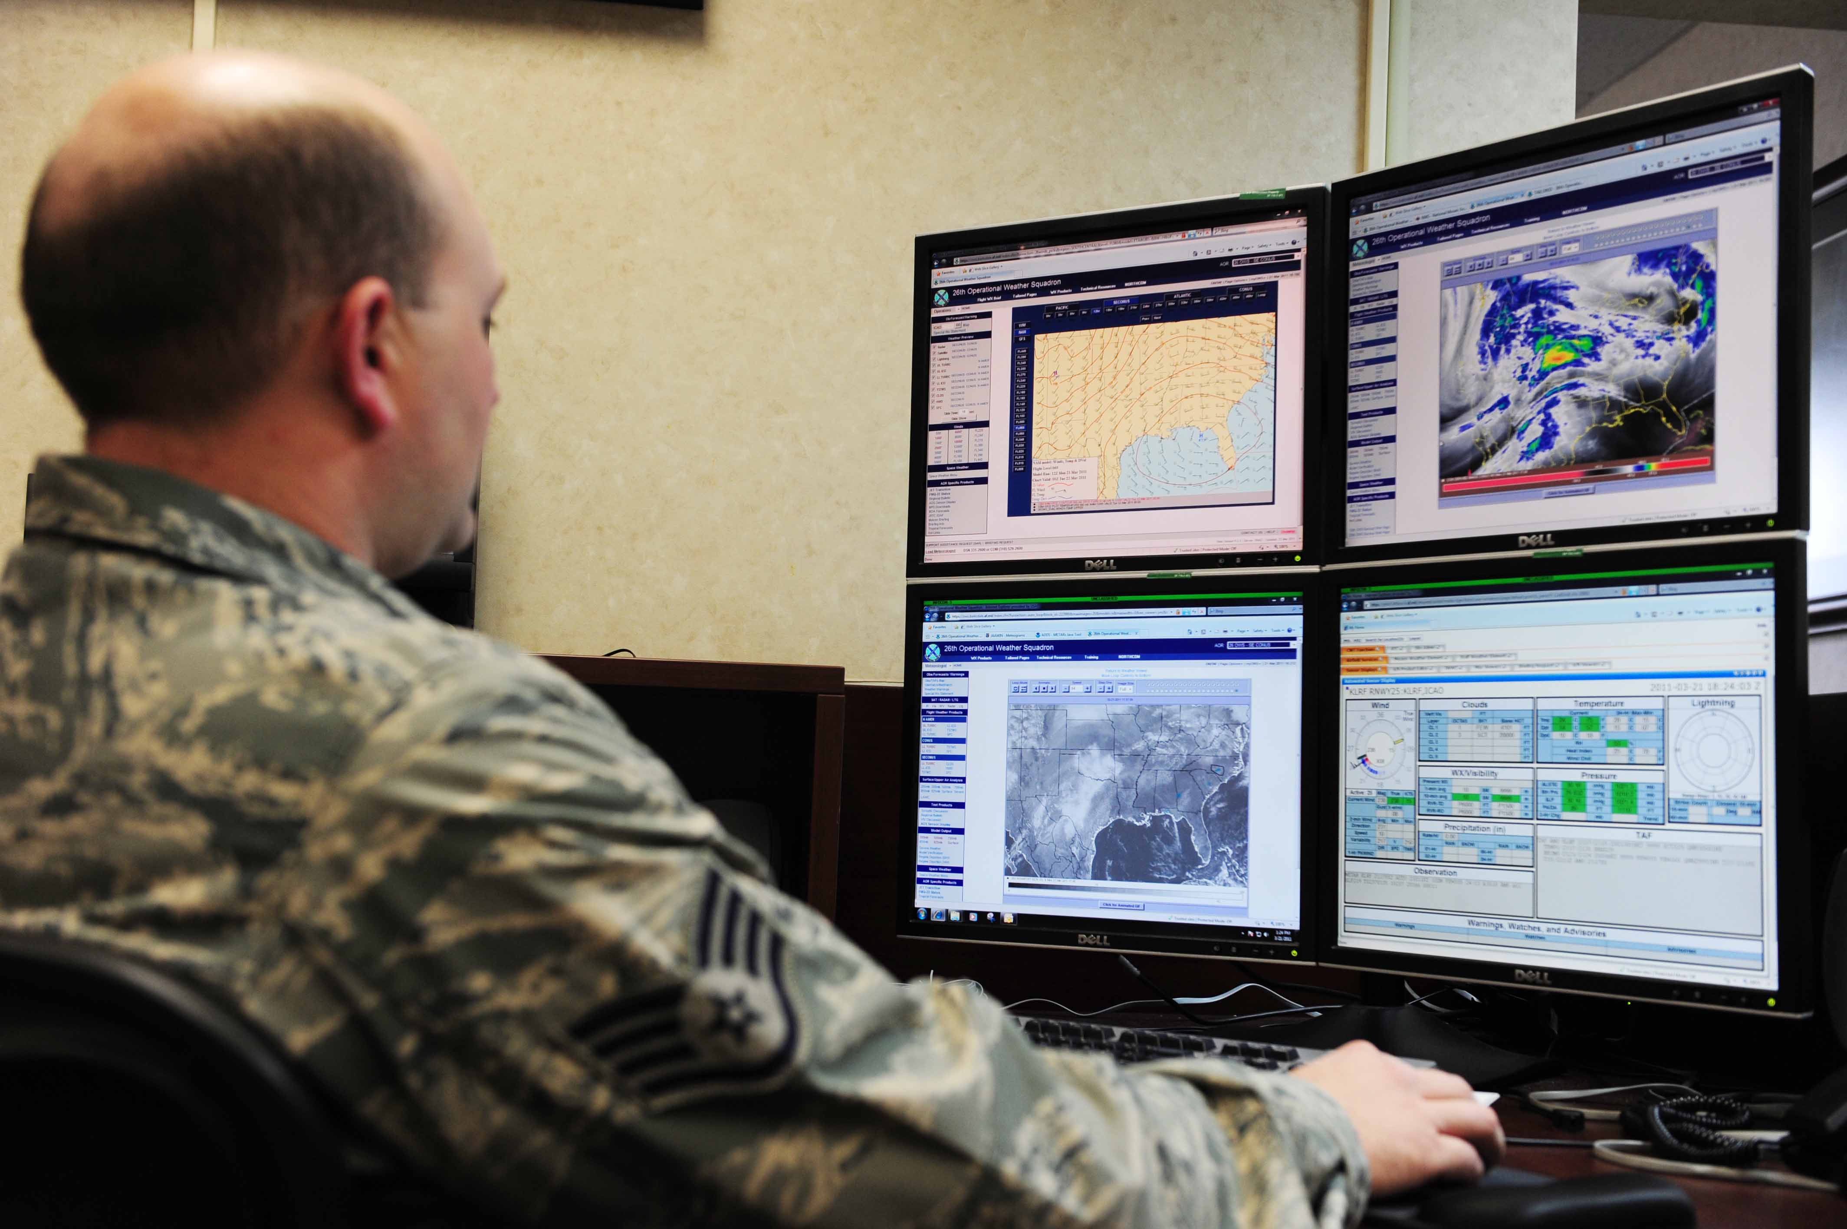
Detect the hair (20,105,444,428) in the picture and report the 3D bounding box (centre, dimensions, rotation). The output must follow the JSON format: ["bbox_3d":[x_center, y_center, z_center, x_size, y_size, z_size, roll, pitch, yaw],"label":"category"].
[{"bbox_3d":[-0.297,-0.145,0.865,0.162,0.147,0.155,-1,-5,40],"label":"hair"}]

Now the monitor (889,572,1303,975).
[{"bbox_3d":[0.173,0.135,1.859,0.411,0.333,0.060,0,-5,30],"label":"monitor"}]

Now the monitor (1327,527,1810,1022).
[{"bbox_3d":[0.493,0.122,1.595,0.060,0.333,0.411,5,-5,-42],"label":"monitor"}]

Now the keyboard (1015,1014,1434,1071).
[{"bbox_3d":[0.120,0.315,1.450,0.450,0.032,0.157,-1,-5,35],"label":"keyboard"}]

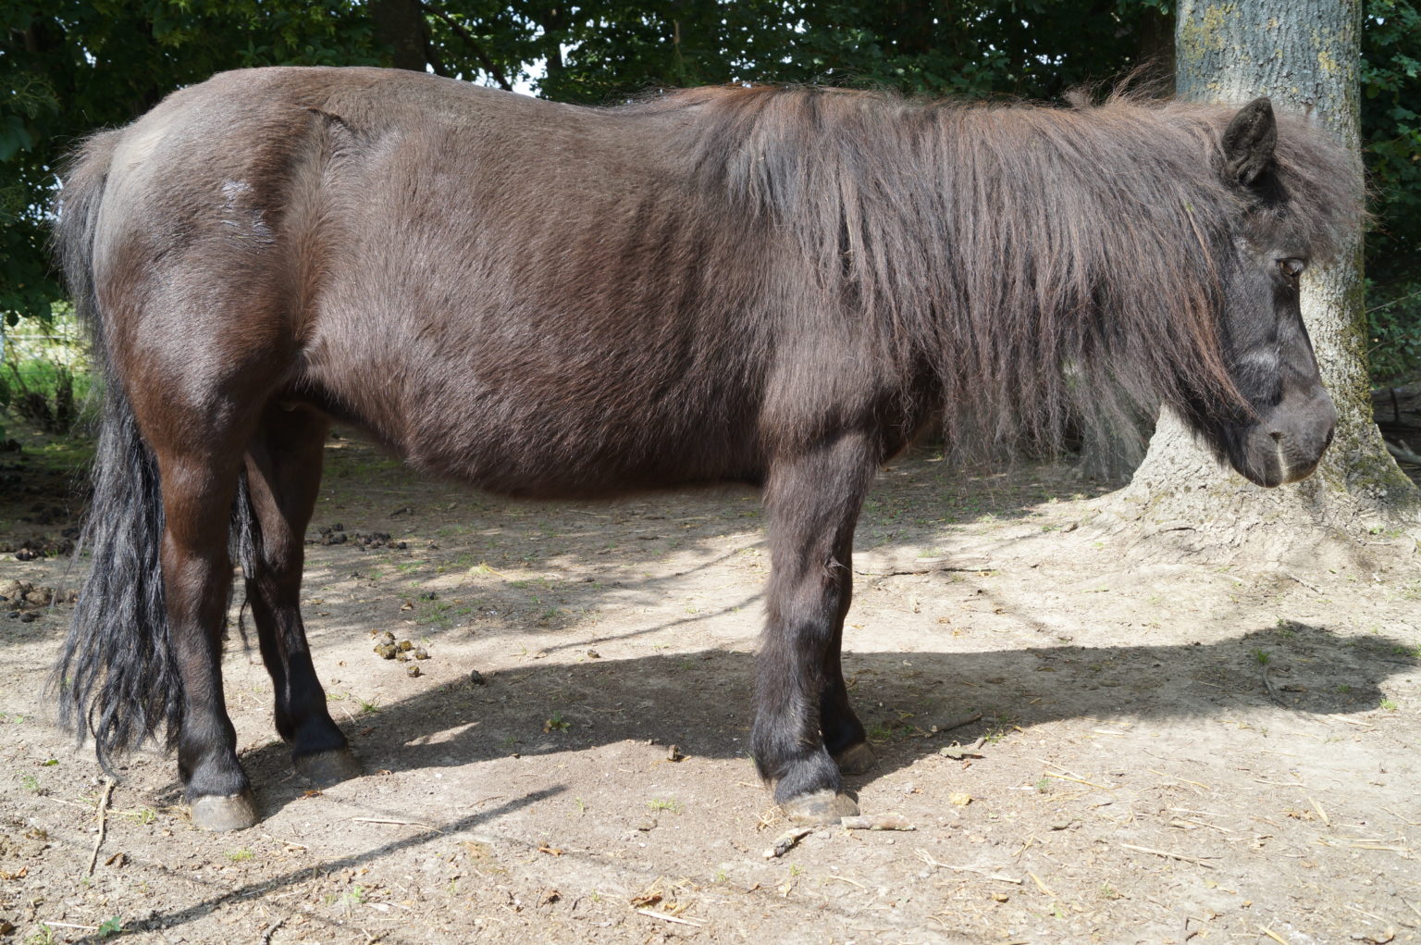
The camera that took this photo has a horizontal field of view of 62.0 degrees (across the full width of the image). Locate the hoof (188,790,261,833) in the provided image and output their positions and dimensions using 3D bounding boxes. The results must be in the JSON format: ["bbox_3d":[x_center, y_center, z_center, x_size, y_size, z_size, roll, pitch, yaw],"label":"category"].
[{"bbox_3d":[-0.692,0.469,1.679,0.097,0.048,0.088,0,7,4],"label":"hoof"}]

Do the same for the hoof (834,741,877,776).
[{"bbox_3d":[0.214,0.444,1.893,0.108,0.047,0.096,-1,7,-8],"label":"hoof"}]

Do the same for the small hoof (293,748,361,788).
[{"bbox_3d":[-0.599,0.450,1.850,0.103,0.046,0.092,-2,7,-14],"label":"small hoof"}]

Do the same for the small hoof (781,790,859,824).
[{"bbox_3d":[0.160,0.465,1.705,0.110,0.049,0.097,0,7,-3],"label":"small hoof"}]

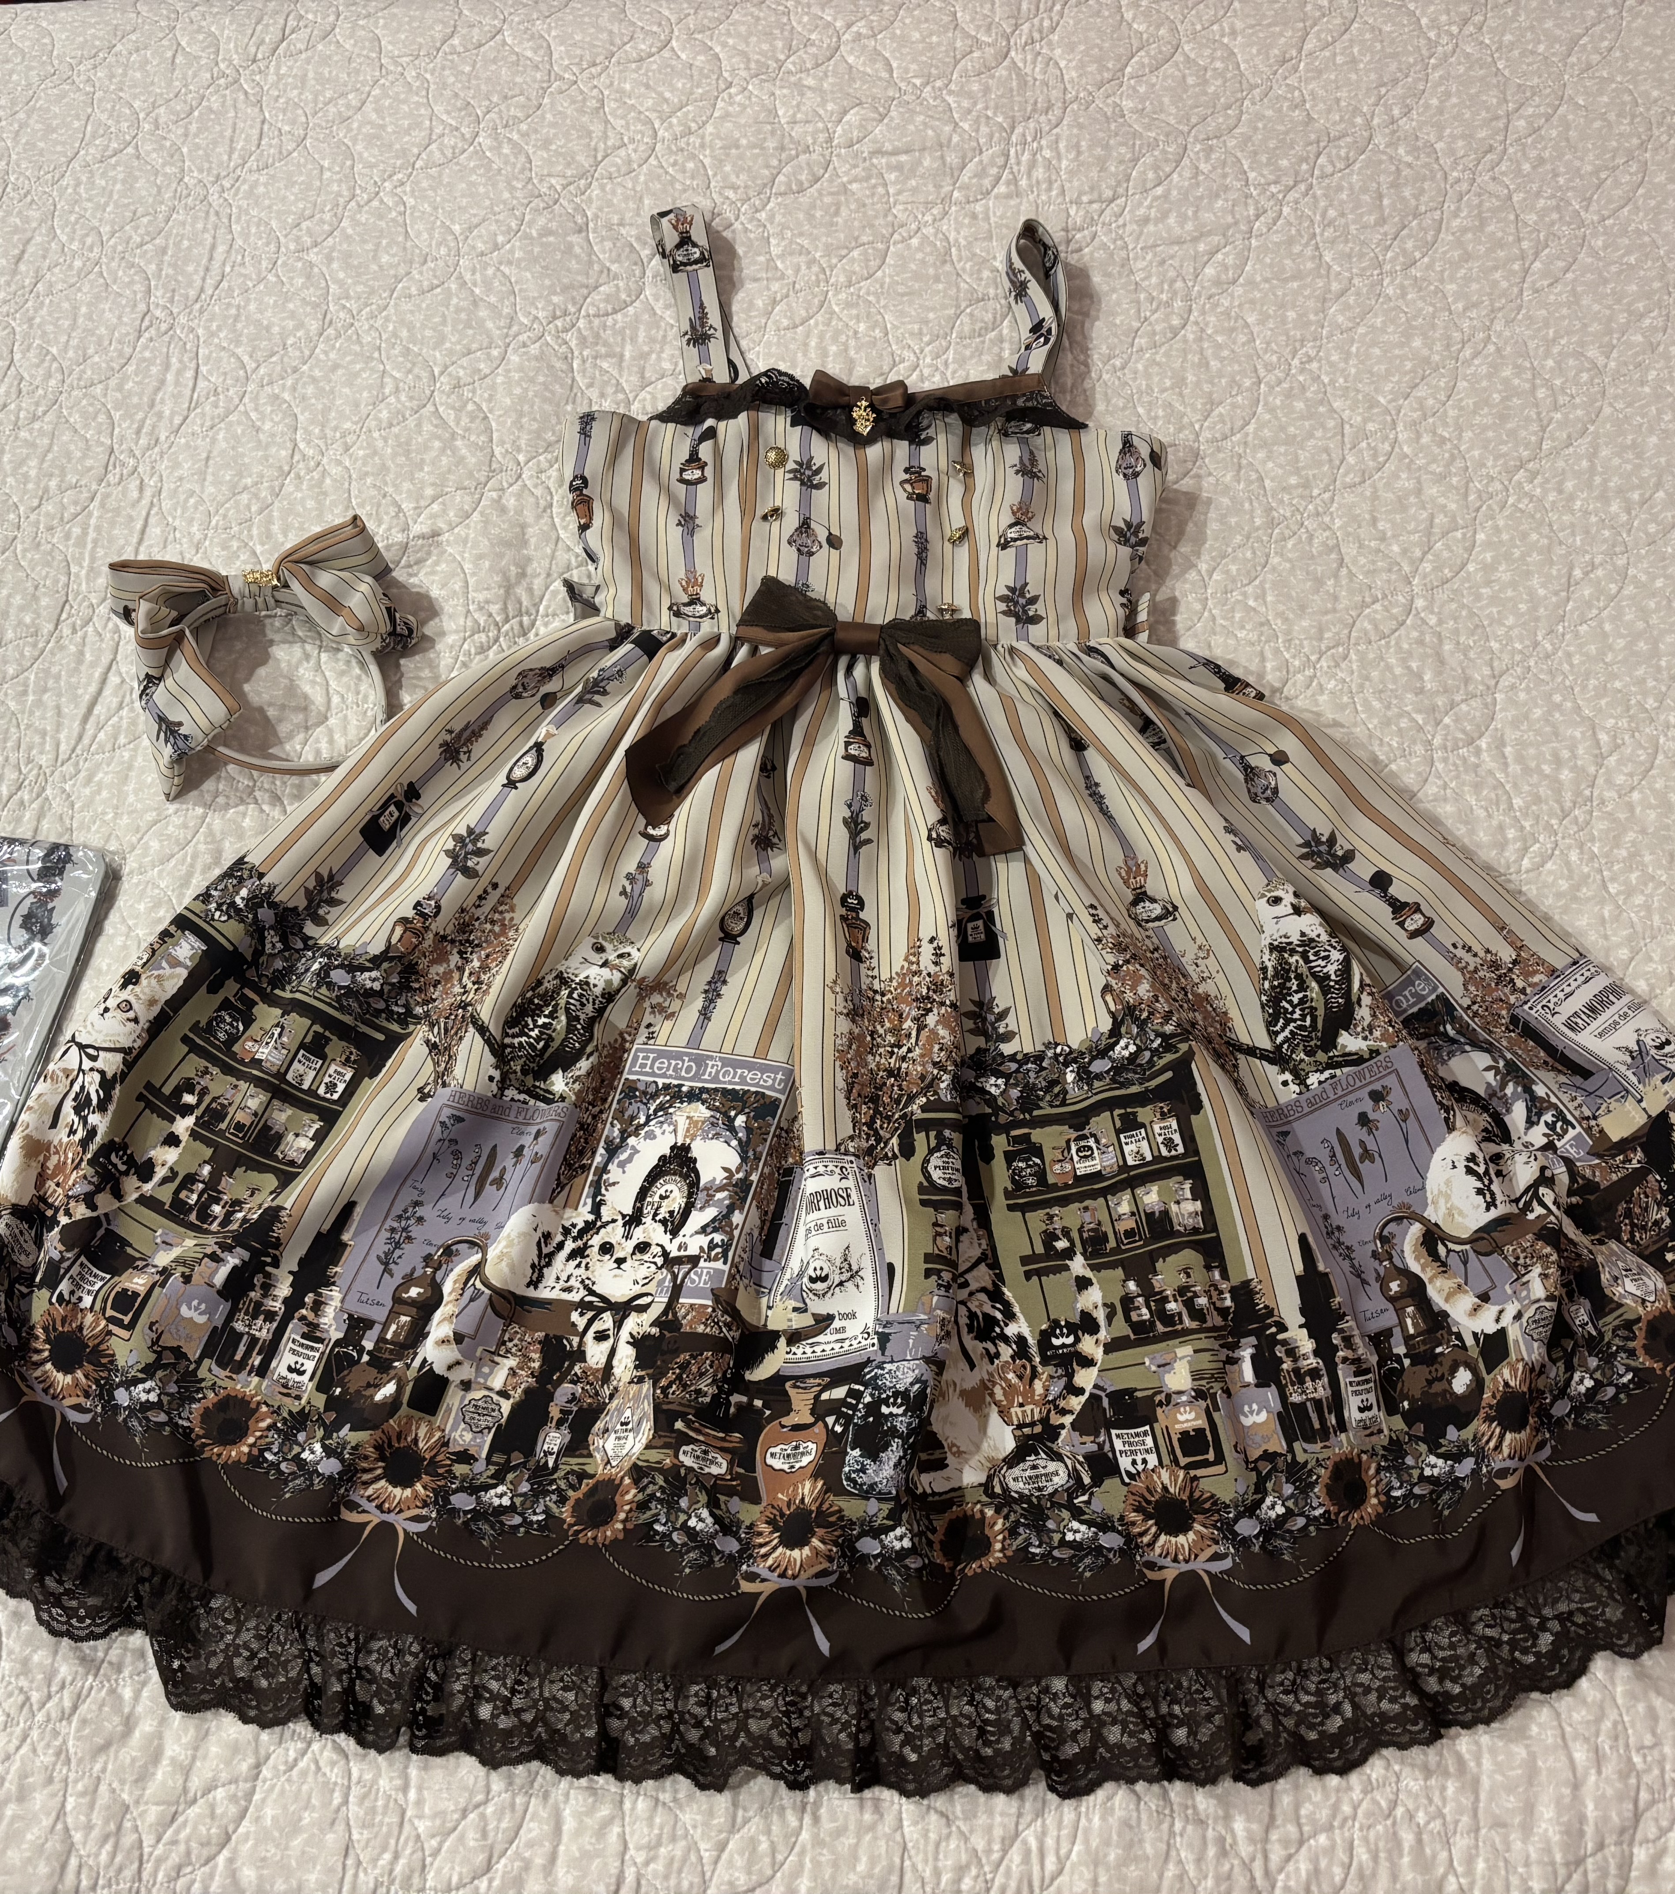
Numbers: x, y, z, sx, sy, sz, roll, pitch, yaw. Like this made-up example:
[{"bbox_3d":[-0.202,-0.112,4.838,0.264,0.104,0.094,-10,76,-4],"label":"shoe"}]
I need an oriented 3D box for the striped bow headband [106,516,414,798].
[{"bbox_3d":[-0.341,-0.176,1.121,0.183,0.072,0.169,-3,62,-2],"label":"striped bow headband"}]

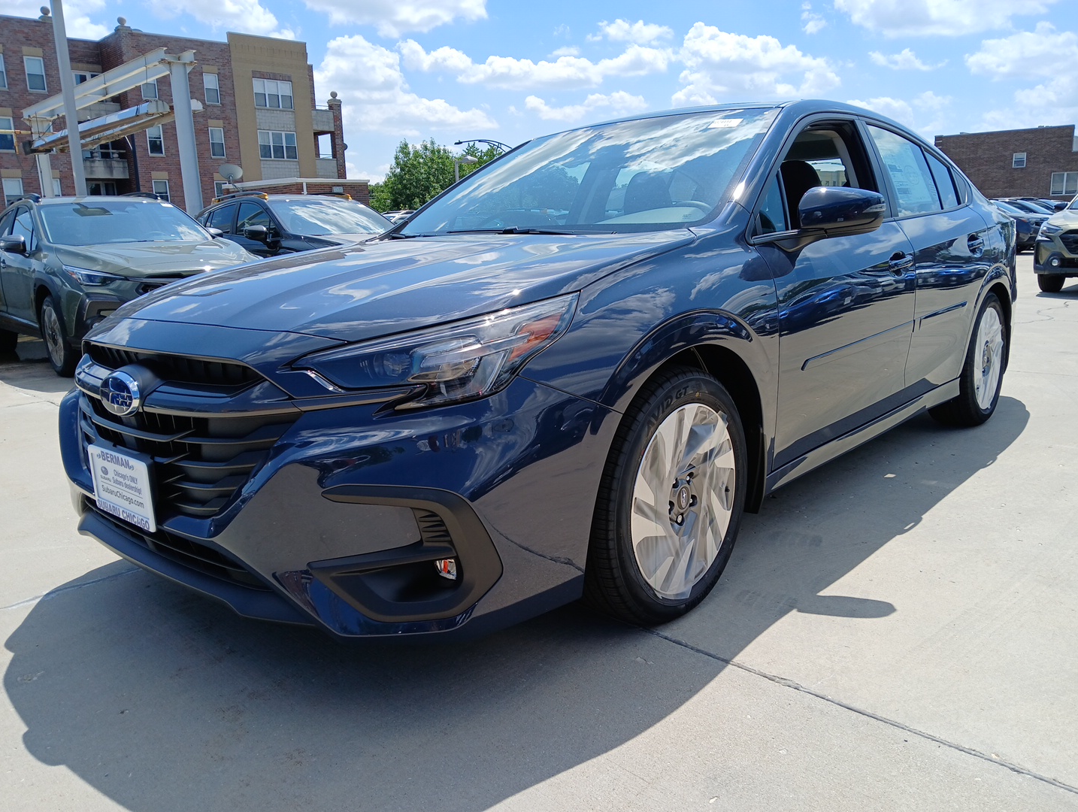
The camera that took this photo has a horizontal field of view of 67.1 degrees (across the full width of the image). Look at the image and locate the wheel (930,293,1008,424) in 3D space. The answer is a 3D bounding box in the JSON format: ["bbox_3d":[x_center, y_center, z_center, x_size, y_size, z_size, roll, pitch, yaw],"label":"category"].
[{"bbox_3d":[2.137,-0.243,4.063,0.225,0.680,0.680,8,15,41],"label":"wheel"}]

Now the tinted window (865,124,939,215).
[{"bbox_3d":[1.528,-0.956,3.353,0.055,0.380,0.590,-24,-7,43],"label":"tinted window"}]

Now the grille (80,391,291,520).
[{"bbox_3d":[-0.907,0.107,1.927,1.080,0.270,0.150,6,14,42],"label":"grille"}]

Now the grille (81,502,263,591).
[{"bbox_3d":[-0.904,0.288,1.924,0.910,0.115,0.120,8,15,41],"label":"grille"}]

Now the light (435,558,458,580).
[{"bbox_3d":[-0.183,0.327,1.659,0.080,0.075,0.060,6,14,42],"label":"light"}]

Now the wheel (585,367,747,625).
[{"bbox_3d":[0.295,0.222,2.087,0.235,0.680,0.680,6,14,42],"label":"wheel"}]

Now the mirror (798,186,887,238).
[{"bbox_3d":[0.879,-0.571,2.386,0.230,0.150,0.140,8,15,41],"label":"mirror"}]

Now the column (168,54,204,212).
[{"bbox_3d":[-6.753,-4.284,15.953,0.280,4.790,0.280,8,15,43],"label":"column"}]

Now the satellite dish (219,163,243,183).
[{"bbox_3d":[-10.244,-7.784,27.097,0.800,0.600,0.380,-4,31,-7],"label":"satellite dish"}]

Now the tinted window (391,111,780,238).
[{"bbox_3d":[0.120,-0.806,2.901,1.420,0.125,0.910,8,42,41],"label":"tinted window"}]

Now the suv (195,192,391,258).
[{"bbox_3d":[-2.841,-1.837,10.097,1.850,1.630,4.480,-12,15,-40],"label":"suv"}]

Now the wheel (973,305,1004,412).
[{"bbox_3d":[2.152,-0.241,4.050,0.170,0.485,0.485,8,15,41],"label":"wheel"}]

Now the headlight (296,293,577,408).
[{"bbox_3d":[-0.169,-0.109,1.643,0.330,0.205,0.520,6,14,42],"label":"headlight"}]

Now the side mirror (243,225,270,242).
[{"bbox_3d":[-3.165,-1.902,9.069,0.240,0.175,0.160,-12,15,-40],"label":"side mirror"}]

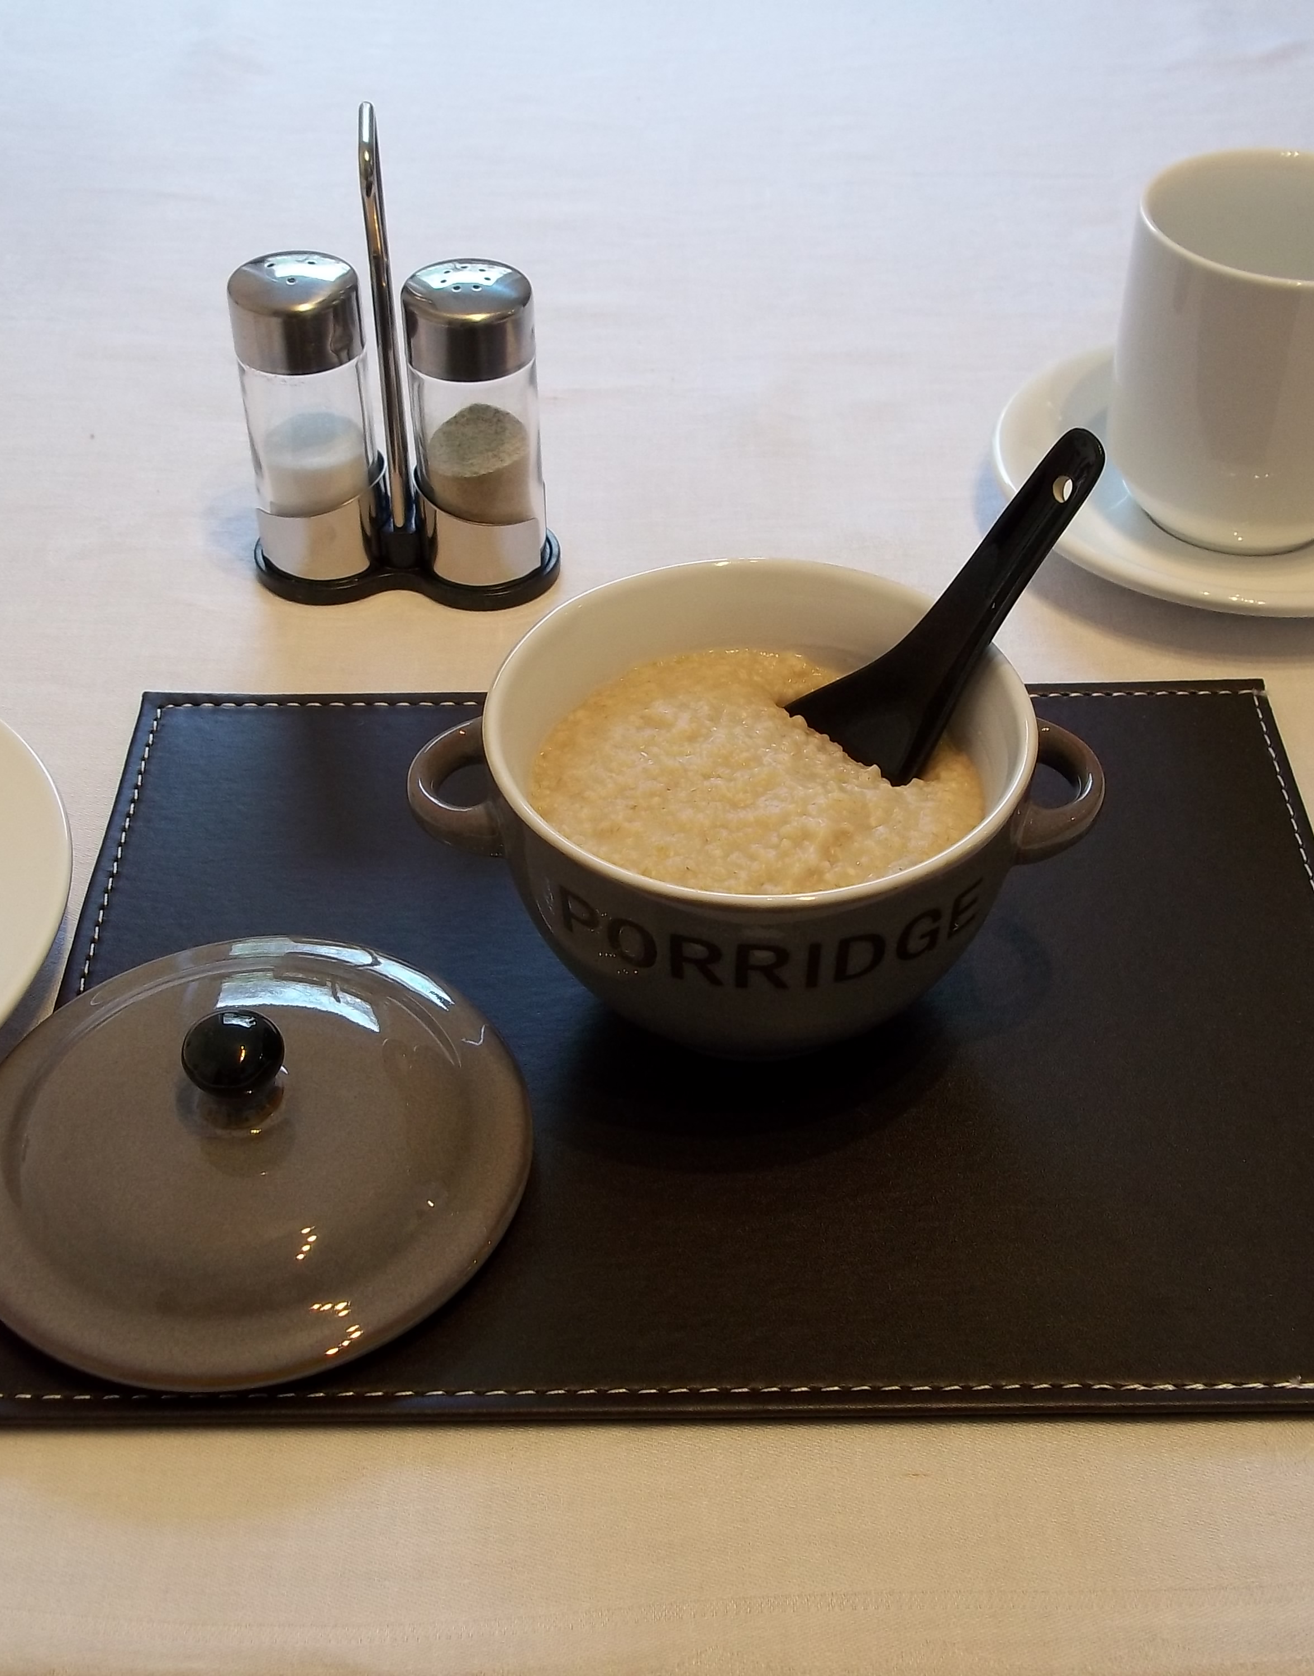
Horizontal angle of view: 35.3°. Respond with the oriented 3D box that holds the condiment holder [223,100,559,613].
[{"bbox_3d":[-0.074,-0.131,0.568,0.091,0.142,0.046,3,43,4],"label":"condiment holder"}]

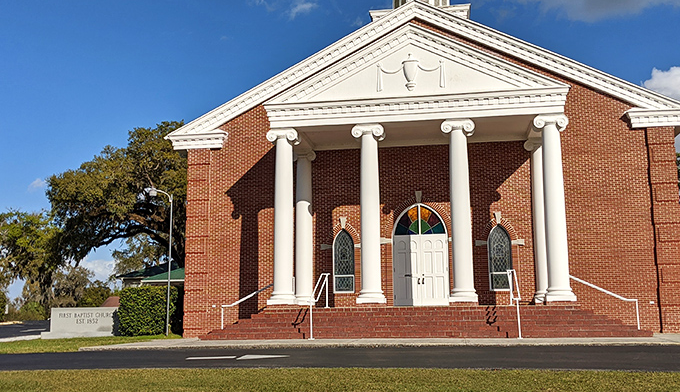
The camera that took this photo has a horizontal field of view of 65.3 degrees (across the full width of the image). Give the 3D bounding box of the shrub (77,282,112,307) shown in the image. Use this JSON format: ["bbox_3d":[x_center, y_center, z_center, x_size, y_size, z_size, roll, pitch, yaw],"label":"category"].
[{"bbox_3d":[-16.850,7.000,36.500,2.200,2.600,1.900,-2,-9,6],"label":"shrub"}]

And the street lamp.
[{"bbox_3d":[-6.830,2.390,19.760,1.050,5.450,0.350,-2,-9,6],"label":"street lamp"}]

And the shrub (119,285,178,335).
[{"bbox_3d":[-7.400,4.450,20.600,1.950,1.830,1.350,-2,-9,6],"label":"shrub"}]

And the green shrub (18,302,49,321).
[{"bbox_3d":[-21.200,8.000,36.500,1.700,1.350,1.500,-2,-9,6],"label":"green shrub"}]

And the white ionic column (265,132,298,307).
[{"bbox_3d":[-1.770,0.574,16.600,0.950,5.540,0.850,-2,-9,6],"label":"white ionic column"}]

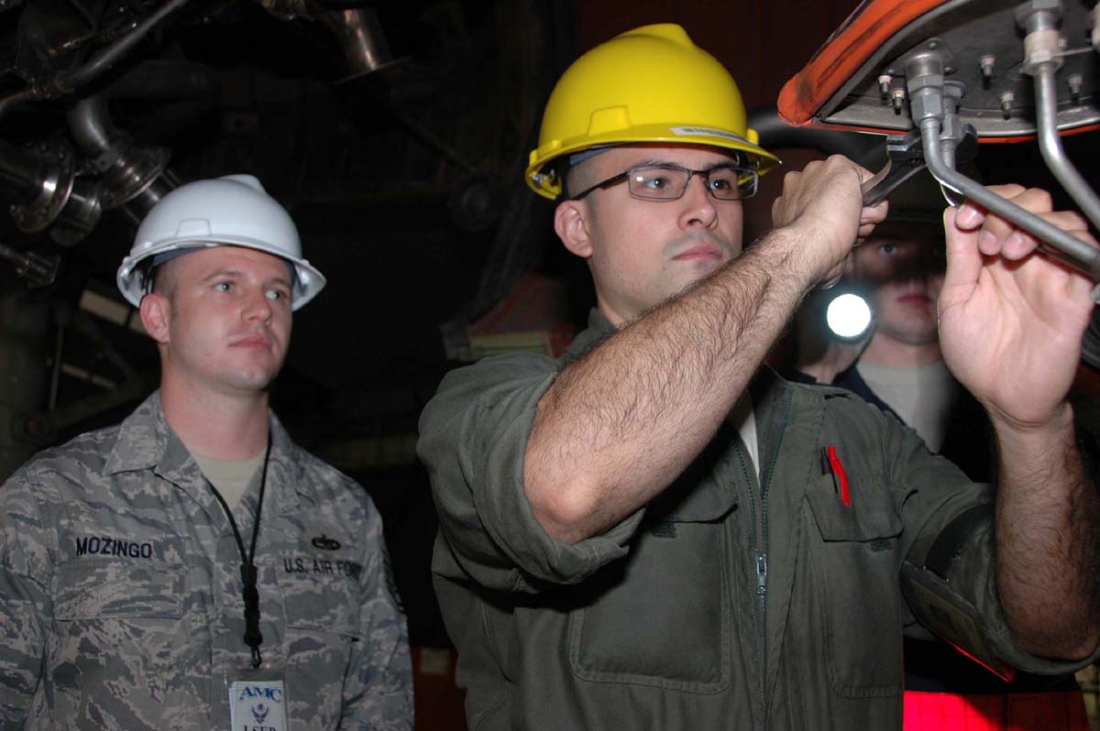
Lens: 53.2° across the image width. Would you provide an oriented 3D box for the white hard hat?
[{"bbox_3d":[-0.398,-0.159,1.345,0.280,0.168,0.226,-19,-25,36],"label":"white hard hat"}]

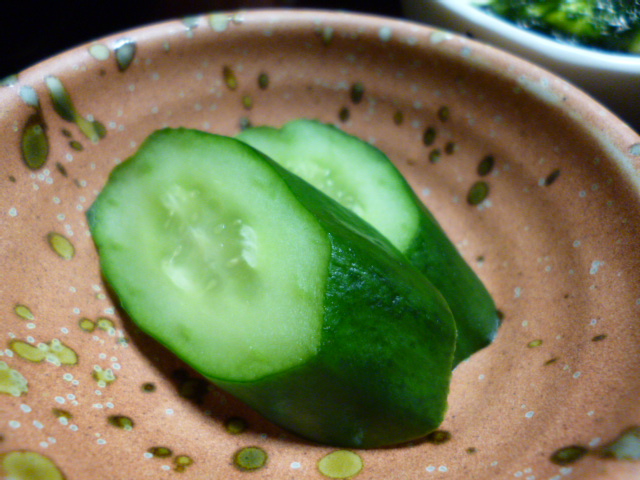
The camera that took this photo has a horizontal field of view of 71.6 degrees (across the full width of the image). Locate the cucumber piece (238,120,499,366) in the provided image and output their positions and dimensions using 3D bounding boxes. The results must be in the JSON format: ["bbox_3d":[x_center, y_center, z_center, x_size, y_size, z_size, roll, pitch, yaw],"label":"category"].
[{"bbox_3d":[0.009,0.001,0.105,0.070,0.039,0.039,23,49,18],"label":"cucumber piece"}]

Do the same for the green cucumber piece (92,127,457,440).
[{"bbox_3d":[-0.009,0.007,0.072,0.067,0.025,0.035,20,55,13],"label":"green cucumber piece"}]

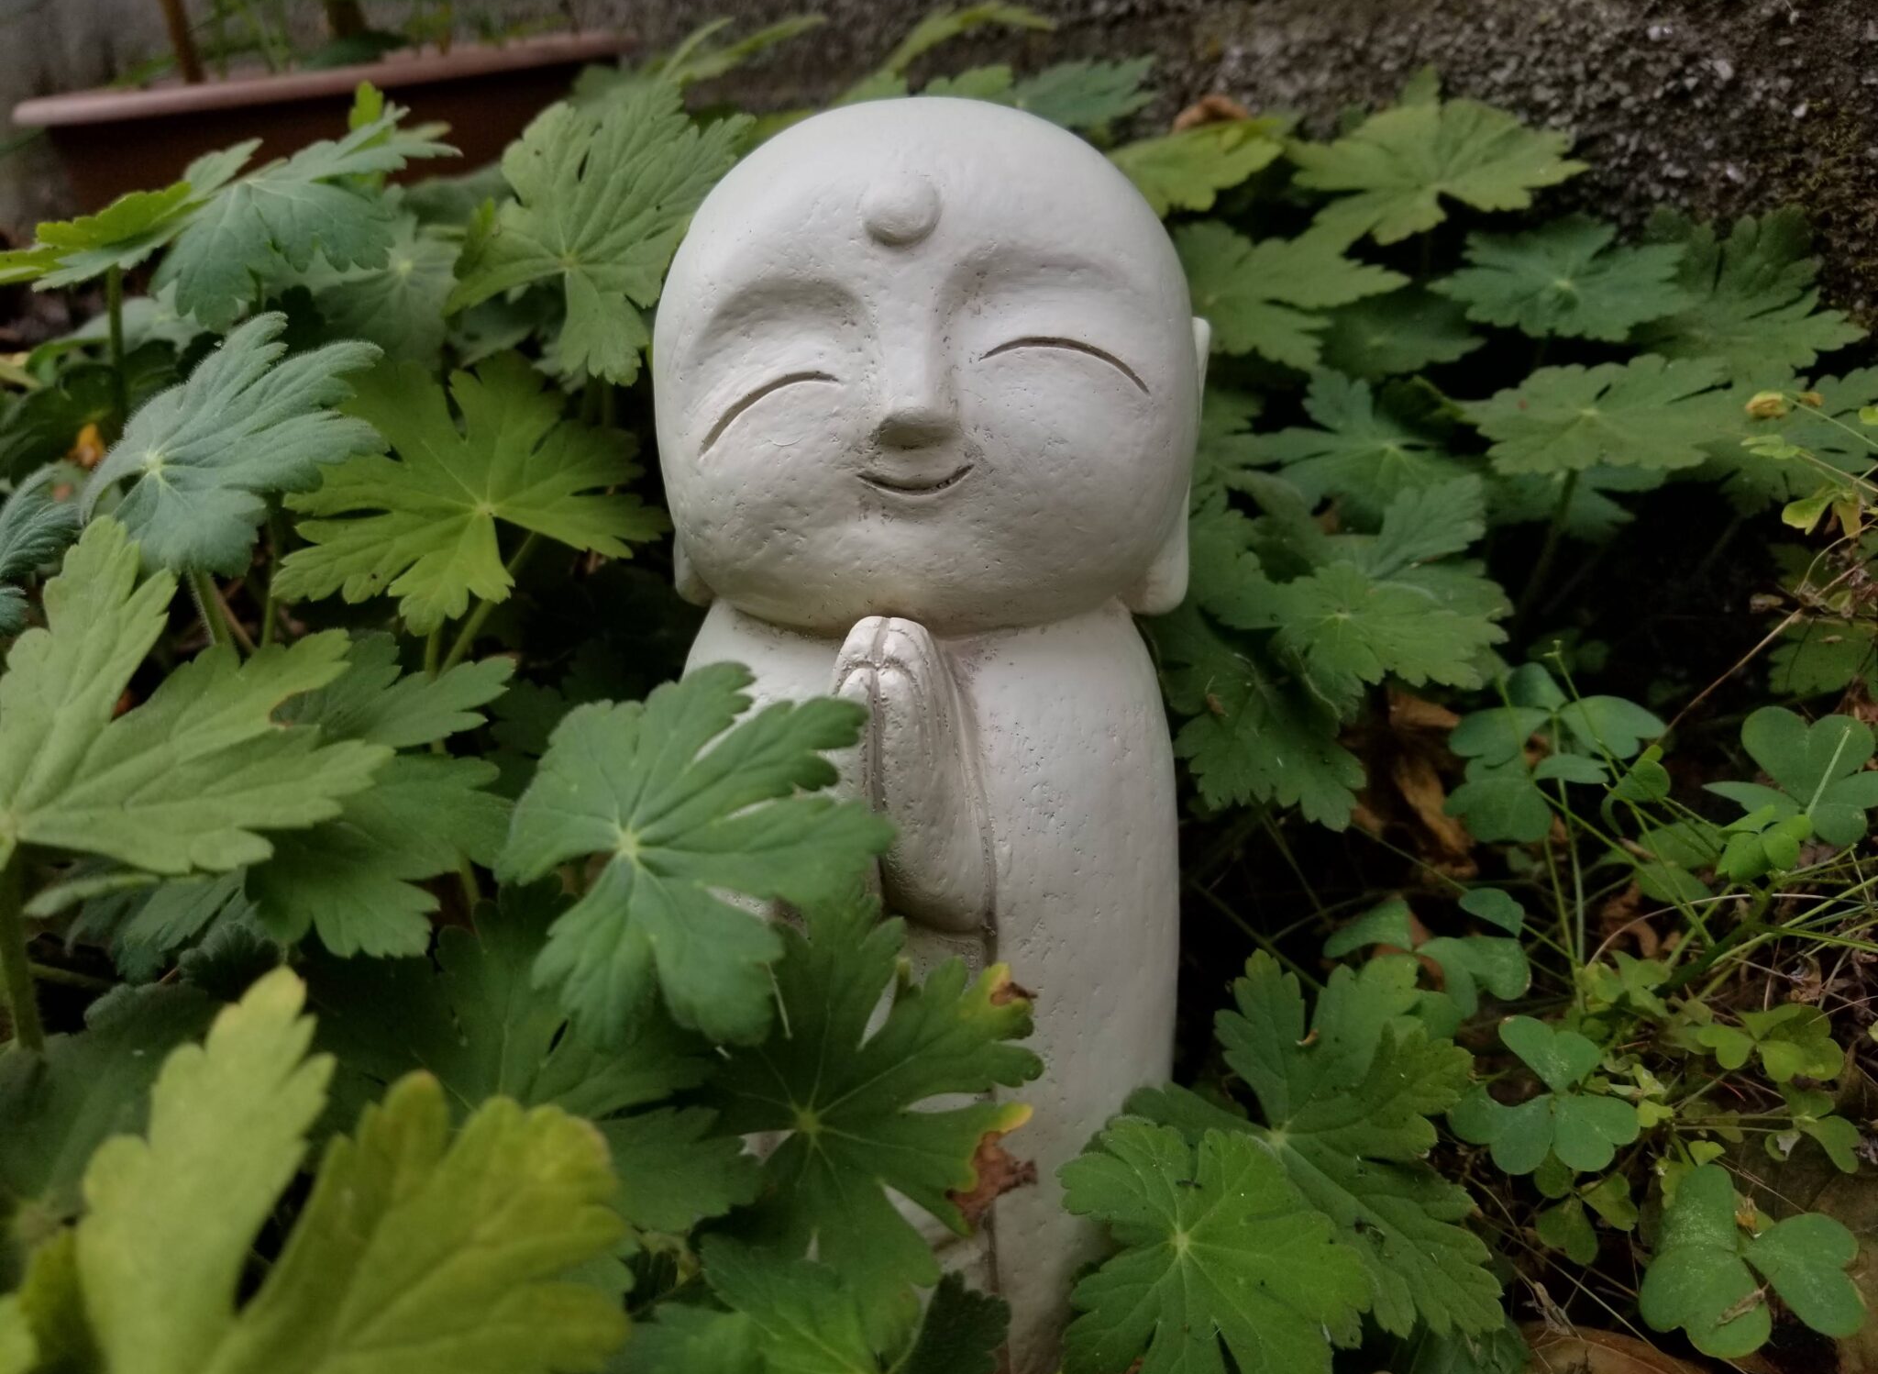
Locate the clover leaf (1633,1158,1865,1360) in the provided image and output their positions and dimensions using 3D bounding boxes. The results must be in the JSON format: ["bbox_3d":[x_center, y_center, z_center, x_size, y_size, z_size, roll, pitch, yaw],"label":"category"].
[{"bbox_3d":[0.161,0.113,0.280,0.039,0.009,0.036,21,42,26],"label":"clover leaf"}]

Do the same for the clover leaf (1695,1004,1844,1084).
[{"bbox_3d":[0.197,0.085,0.335,0.030,0.008,0.024,4,30,7],"label":"clover leaf"}]

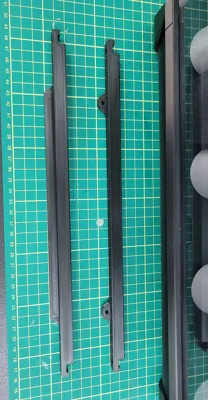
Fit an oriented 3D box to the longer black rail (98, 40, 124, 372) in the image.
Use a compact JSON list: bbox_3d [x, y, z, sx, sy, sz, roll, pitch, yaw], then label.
[{"bbox_3d":[0.006,0.009,0.298,0.022,0.011,0.325,-1,92,-14],"label":"longer black rail"}]

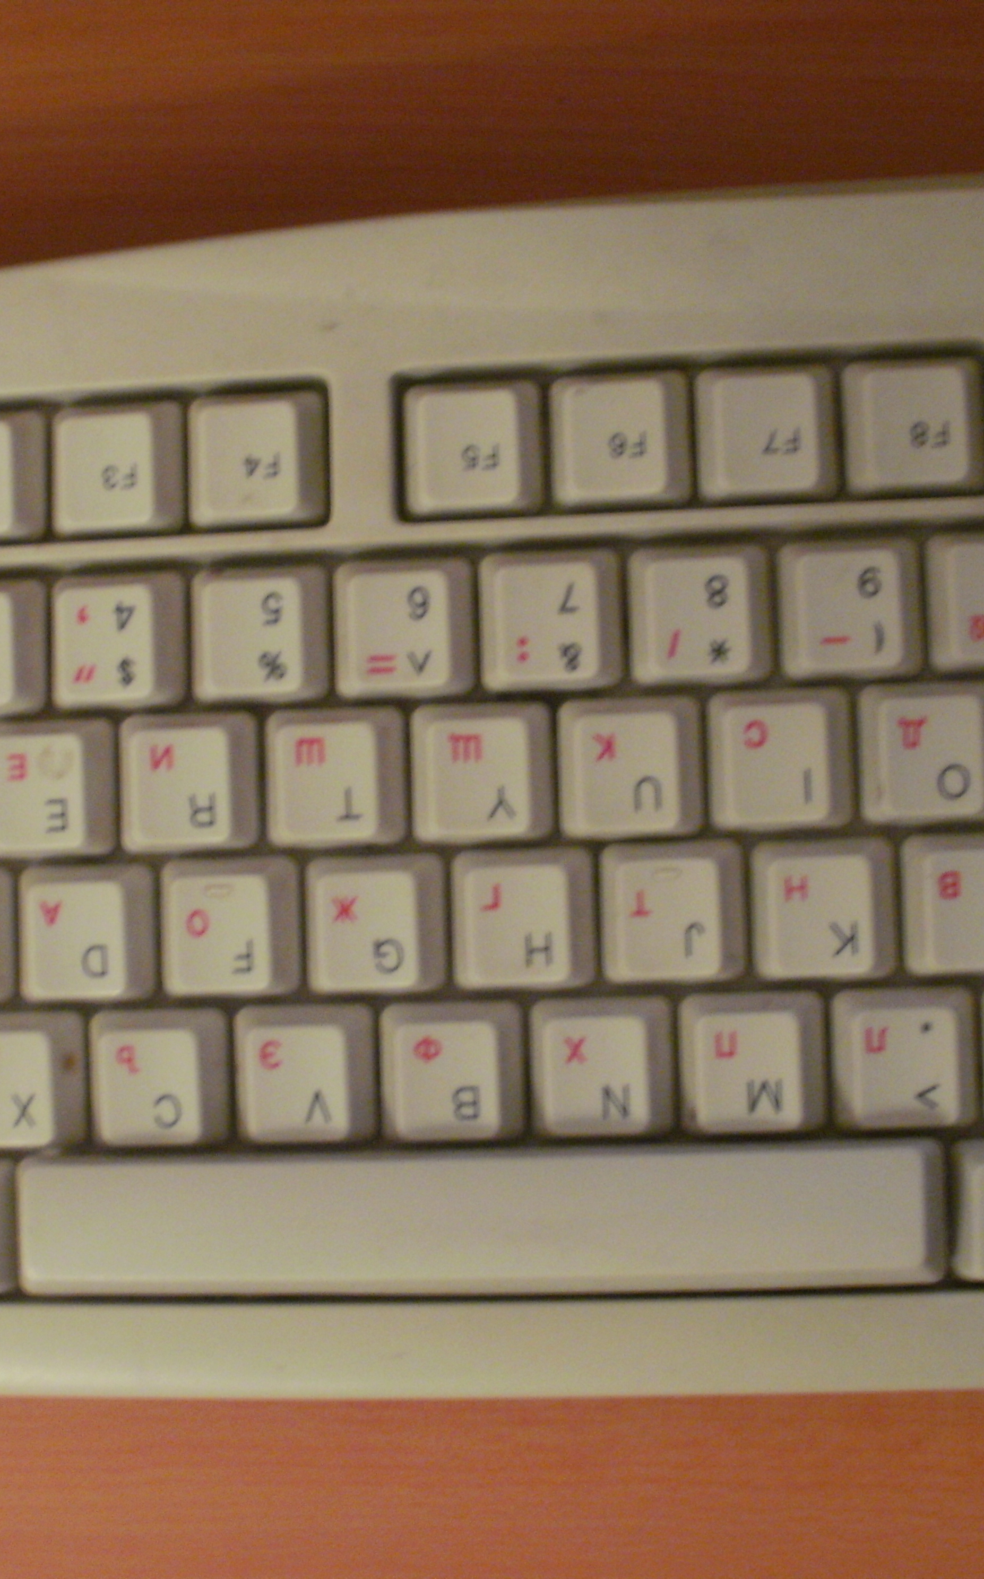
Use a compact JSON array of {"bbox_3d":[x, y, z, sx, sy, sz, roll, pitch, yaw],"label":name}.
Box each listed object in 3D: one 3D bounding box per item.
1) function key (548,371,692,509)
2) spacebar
[{"bbox_3d":[0.016,-0.045,0.342,0.018,0.007,0.018,-2,86,7],"label":"function key"},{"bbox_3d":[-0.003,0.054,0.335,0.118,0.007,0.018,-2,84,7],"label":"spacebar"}]

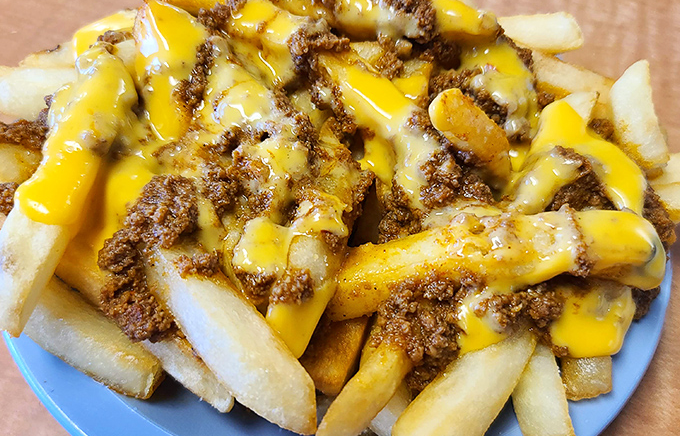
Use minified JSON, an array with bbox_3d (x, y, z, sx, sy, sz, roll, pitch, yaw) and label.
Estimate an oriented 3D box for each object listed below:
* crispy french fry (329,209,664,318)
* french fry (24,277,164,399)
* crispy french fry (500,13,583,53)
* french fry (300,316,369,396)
[{"bbox_3d":[0.045,0.014,0.141,0.092,0.017,0.019,-5,56,-2],"label":"crispy french fry"},{"bbox_3d":[-0.077,0.036,0.149,0.049,0.013,0.013,27,34,13],"label":"french fry"},{"bbox_3d":[0.084,-0.083,0.218,0.040,0.013,0.015,5,56,6],"label":"crispy french fry"},{"bbox_3d":[0.000,0.036,0.147,0.015,0.013,0.029,19,86,11],"label":"french fry"}]

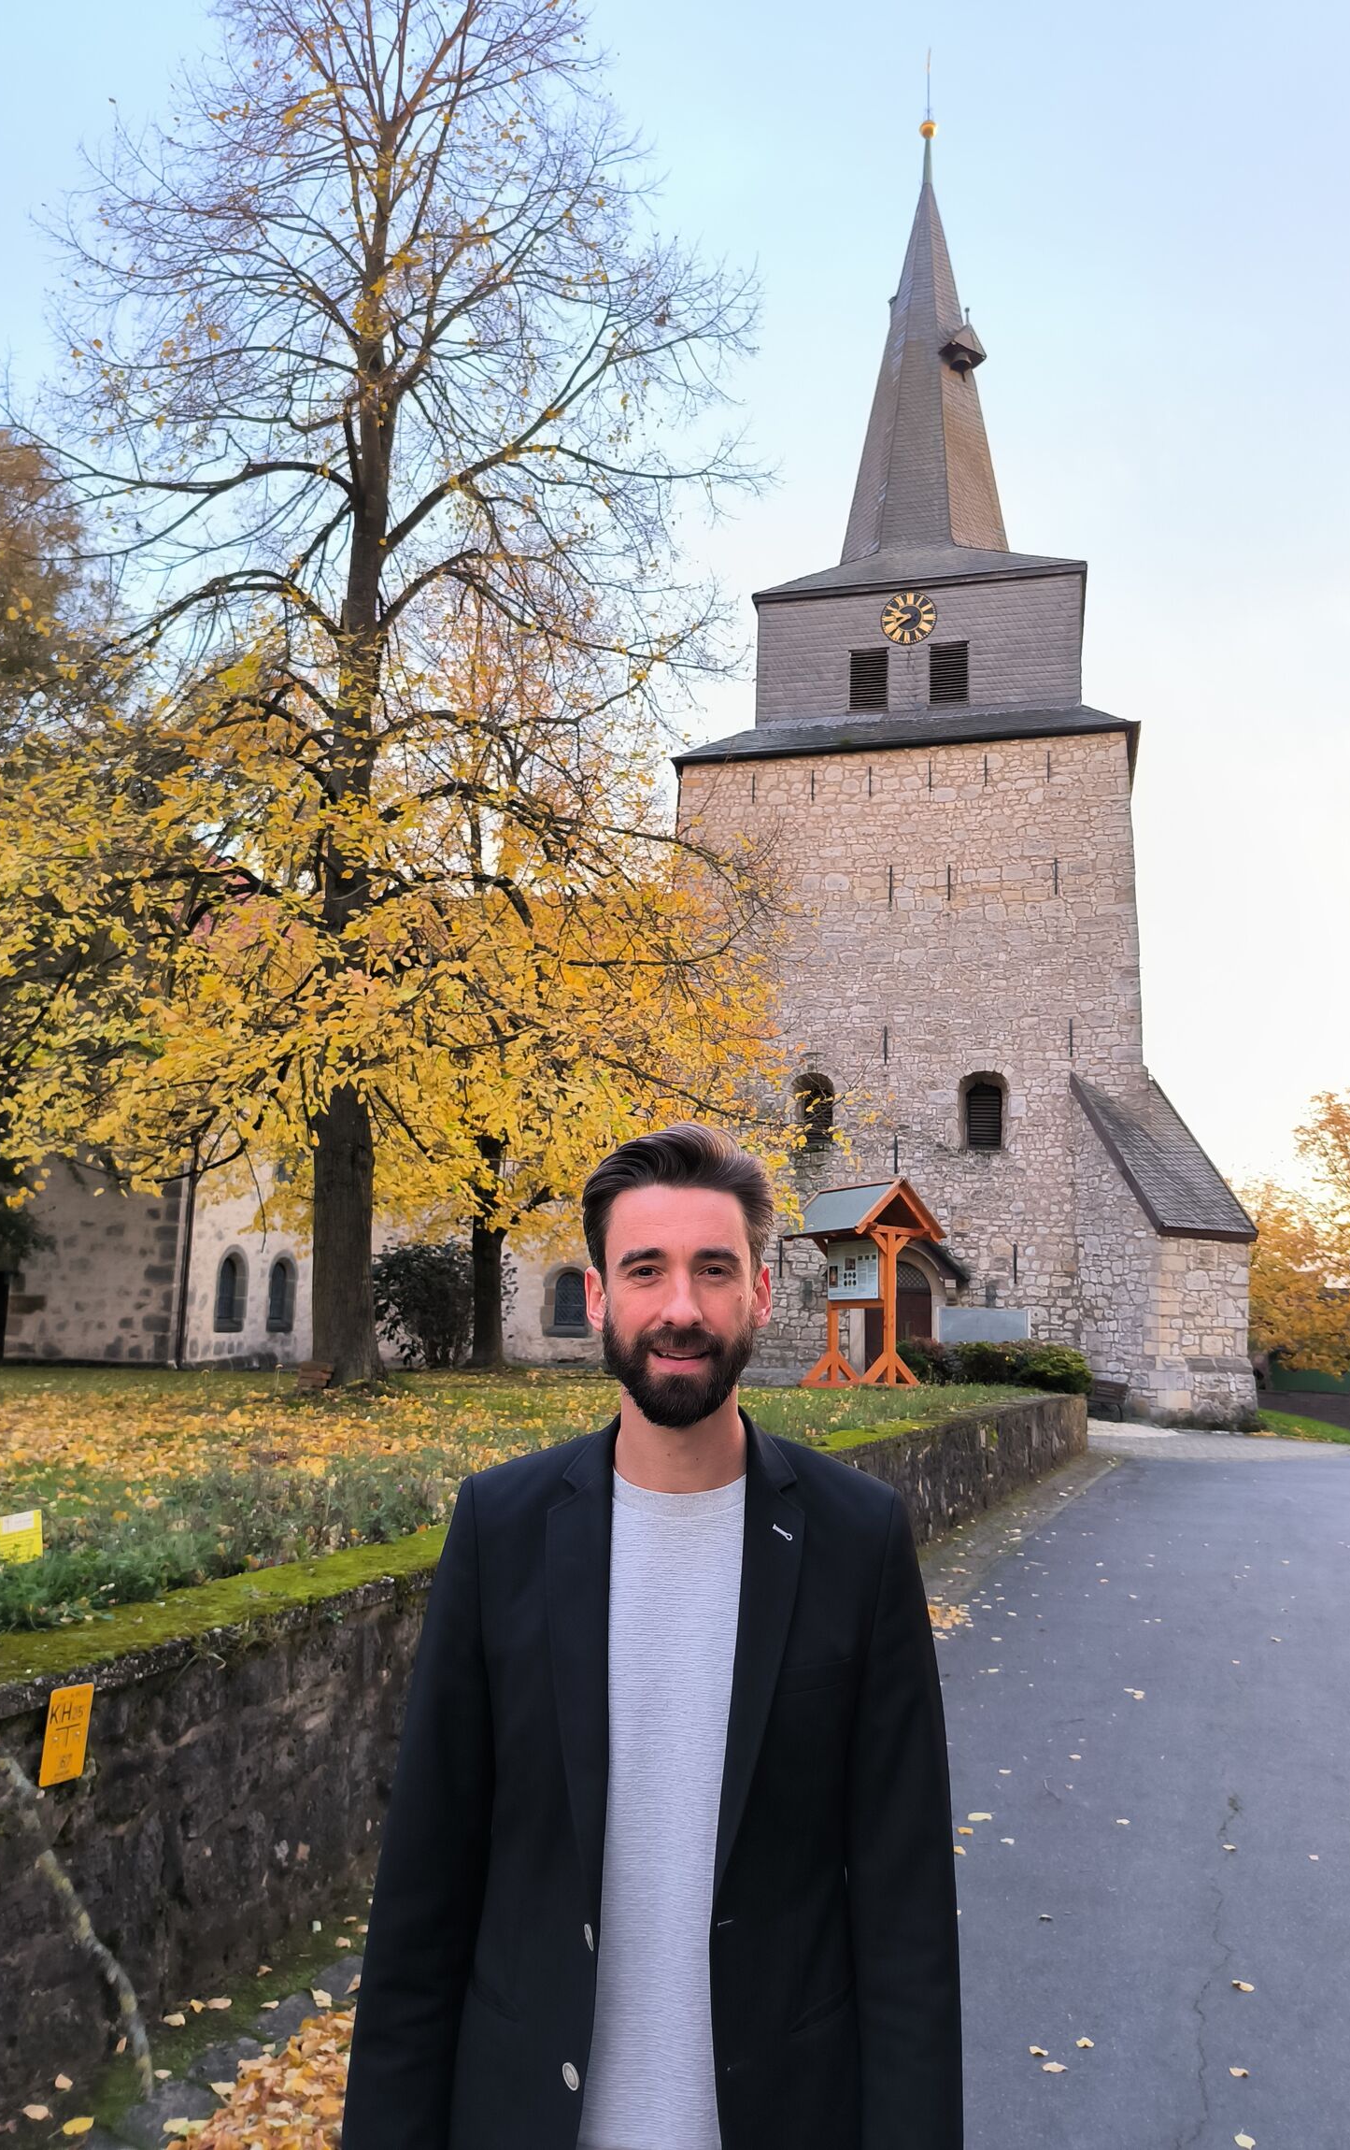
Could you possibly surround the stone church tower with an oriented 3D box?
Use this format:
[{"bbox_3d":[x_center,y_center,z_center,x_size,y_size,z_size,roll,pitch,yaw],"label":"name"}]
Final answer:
[{"bbox_3d":[7.255,-9.519,38.180,12.500,35.100,11.600,-1,-11,15],"label":"stone church tower"}]

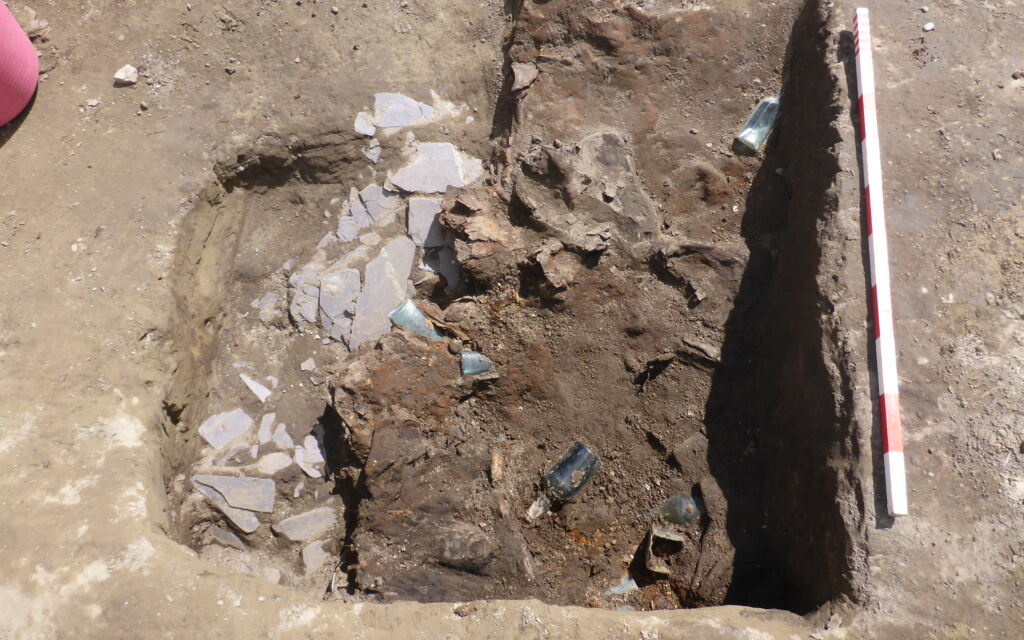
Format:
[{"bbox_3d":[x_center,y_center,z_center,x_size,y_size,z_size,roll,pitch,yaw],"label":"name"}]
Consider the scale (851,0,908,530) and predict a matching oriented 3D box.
[{"bbox_3d":[0.667,-0.153,1.512,0.024,0.021,1.000,4,70,2],"label":"scale"}]

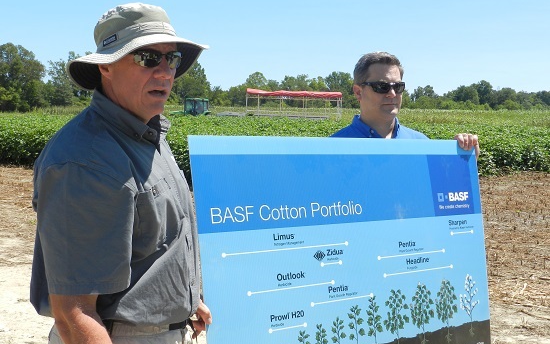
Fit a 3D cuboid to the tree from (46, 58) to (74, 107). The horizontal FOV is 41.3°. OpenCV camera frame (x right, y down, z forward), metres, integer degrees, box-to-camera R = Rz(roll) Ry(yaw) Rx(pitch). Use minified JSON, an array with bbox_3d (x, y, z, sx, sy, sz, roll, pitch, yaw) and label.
[{"bbox_3d":[-32.806,-12.724,112.000,4.700,9.600,4.700,1,5,0],"label":"tree"}]

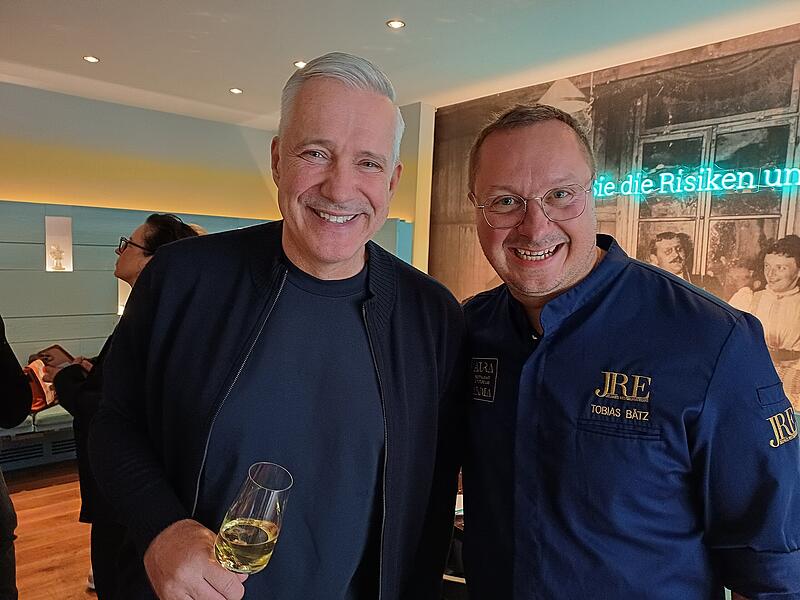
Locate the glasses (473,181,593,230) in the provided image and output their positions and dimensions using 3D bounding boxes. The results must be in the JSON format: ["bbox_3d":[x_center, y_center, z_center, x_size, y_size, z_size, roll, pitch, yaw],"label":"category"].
[{"bbox_3d":[0.172,-0.135,0.757,0.145,0.045,0.142,-6,19,13],"label":"glasses"}]

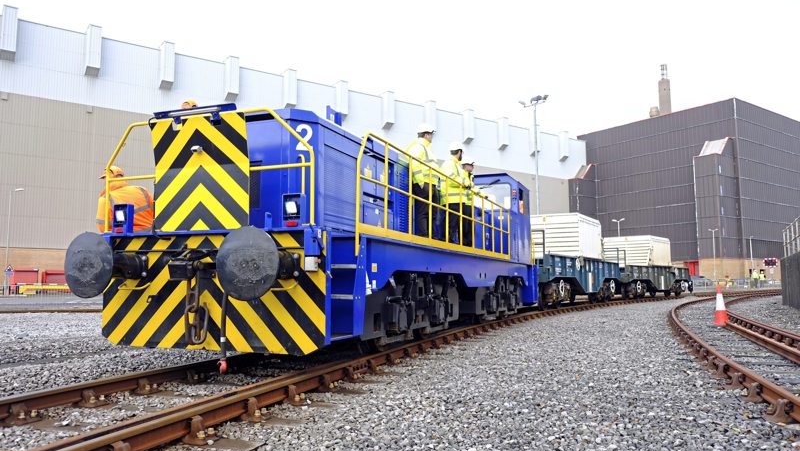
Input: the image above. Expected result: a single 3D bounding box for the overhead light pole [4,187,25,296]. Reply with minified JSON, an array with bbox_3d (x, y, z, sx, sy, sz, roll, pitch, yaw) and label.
[{"bbox_3d":[-31.864,1.329,49.590,0.941,8.819,0.300,3,-6,-28],"label":"overhead light pole"}]

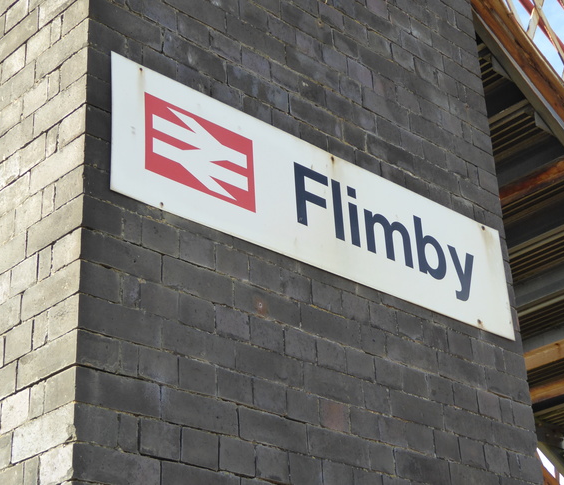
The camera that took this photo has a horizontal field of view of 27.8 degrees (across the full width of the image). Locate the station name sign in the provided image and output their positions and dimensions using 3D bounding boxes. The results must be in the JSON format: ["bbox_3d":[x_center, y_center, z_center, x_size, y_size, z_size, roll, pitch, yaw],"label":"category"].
[{"bbox_3d":[0.161,-0.079,3.306,1.607,0.404,0.020,21,-36,-39],"label":"station name sign"}]

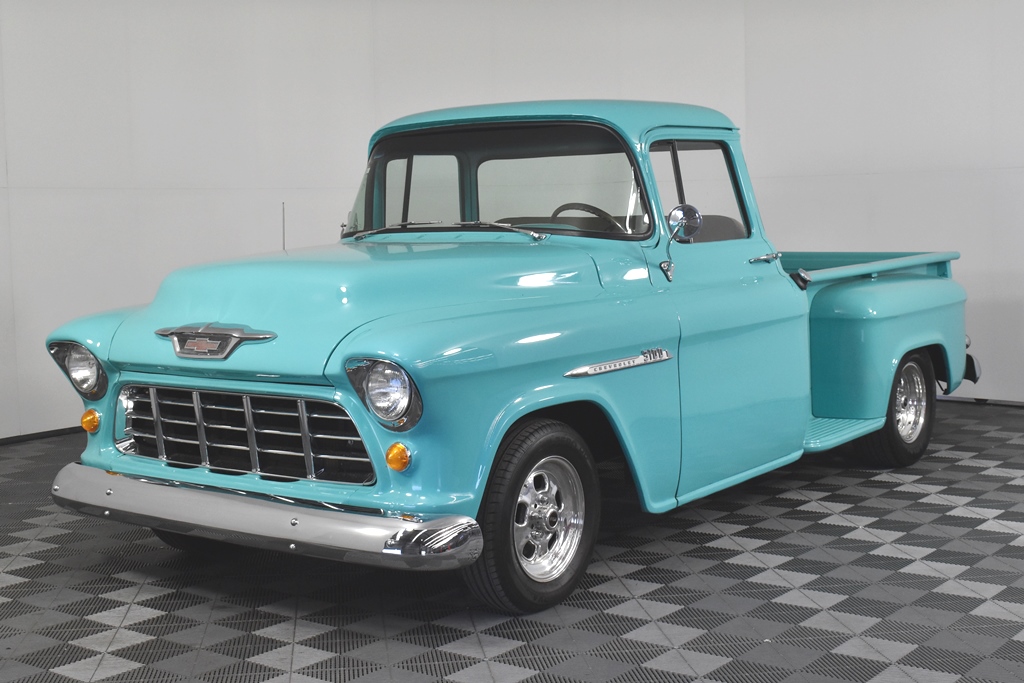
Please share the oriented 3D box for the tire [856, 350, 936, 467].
[{"bbox_3d":[1.956,0.319,7.019,0.230,0.657,0.657,2,6,39],"label":"tire"}]

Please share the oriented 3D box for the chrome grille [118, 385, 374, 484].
[{"bbox_3d":[-0.928,0.297,4.520,1.323,0.274,0.098,2,6,39],"label":"chrome grille"}]

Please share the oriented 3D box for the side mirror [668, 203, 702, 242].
[{"bbox_3d":[0.627,-0.426,4.928,0.127,0.127,0.039,0,5,20],"label":"side mirror"}]

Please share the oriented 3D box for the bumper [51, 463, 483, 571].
[{"bbox_3d":[-0.928,0.551,4.532,1.862,0.186,0.392,2,6,39],"label":"bumper"}]

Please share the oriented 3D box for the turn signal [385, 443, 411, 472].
[{"bbox_3d":[-0.331,0.340,4.025,0.086,0.086,0.049,2,6,39],"label":"turn signal"}]

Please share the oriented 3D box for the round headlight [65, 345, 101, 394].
[{"bbox_3d":[-1.545,0.098,4.973,0.176,0.176,0.088,2,6,39],"label":"round headlight"}]

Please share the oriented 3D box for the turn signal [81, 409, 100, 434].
[{"bbox_3d":[-1.538,0.294,5.000,0.086,0.086,0.049,2,6,39],"label":"turn signal"}]

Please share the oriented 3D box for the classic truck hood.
[{"bbox_3d":[-0.595,-0.133,4.911,1.352,0.446,1.323,2,6,39],"label":"classic truck hood"}]

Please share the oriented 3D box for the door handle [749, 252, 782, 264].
[{"bbox_3d":[1.047,-0.344,5.661,0.064,0.044,0.196,2,6,39],"label":"door handle"}]

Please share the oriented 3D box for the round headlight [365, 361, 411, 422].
[{"bbox_3d":[-0.347,0.144,4.004,0.176,0.176,0.088,2,6,39],"label":"round headlight"}]

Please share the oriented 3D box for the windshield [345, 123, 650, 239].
[{"bbox_3d":[-0.117,-0.651,5.478,1.450,0.470,0.412,2,6,39],"label":"windshield"}]

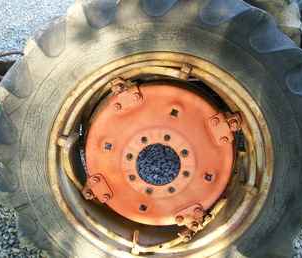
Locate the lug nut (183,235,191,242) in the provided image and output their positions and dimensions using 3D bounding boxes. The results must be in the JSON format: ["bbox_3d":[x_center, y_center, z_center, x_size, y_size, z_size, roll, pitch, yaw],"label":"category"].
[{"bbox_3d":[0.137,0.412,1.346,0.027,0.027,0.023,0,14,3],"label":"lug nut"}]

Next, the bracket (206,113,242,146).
[{"bbox_3d":[0.264,-0.008,1.238,0.112,0.113,0.042,-27,11,9],"label":"bracket"}]

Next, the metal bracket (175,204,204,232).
[{"bbox_3d":[0.153,0.337,1.331,0.112,0.111,0.042,-27,11,9],"label":"metal bracket"}]

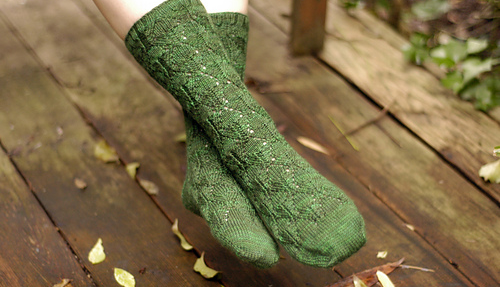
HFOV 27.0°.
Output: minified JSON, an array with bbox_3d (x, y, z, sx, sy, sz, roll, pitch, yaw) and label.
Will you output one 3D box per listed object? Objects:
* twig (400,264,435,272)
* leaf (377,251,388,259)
[{"bbox_3d":[0.223,0.168,1.391,0.047,0.004,0.004,9,35,12],"label":"twig"},{"bbox_3d":[0.181,0.150,1.418,0.013,0.004,0.015,8,35,12],"label":"leaf"}]

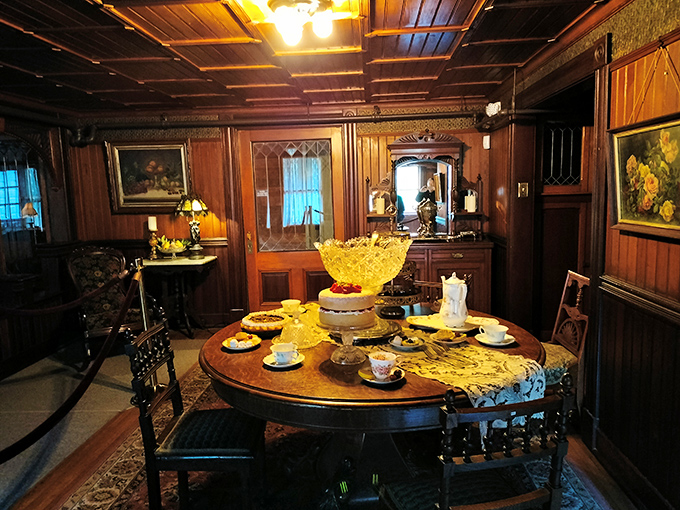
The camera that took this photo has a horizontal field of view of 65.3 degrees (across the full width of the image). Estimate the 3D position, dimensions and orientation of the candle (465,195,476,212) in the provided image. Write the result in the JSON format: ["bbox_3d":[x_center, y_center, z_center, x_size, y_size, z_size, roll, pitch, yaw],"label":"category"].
[{"bbox_3d":[1.198,-0.464,4.835,0.093,0.146,0.093,-1,7,4],"label":"candle"}]

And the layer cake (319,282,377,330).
[{"bbox_3d":[0.029,0.190,2.065,0.219,0.152,0.219,-1,7,4],"label":"layer cake"}]

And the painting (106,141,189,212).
[{"bbox_3d":[-1.858,-0.755,5.133,0.775,0.680,0.080,-1,14,4],"label":"painting"}]

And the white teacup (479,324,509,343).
[{"bbox_3d":[0.615,0.314,2.115,0.117,0.054,0.095,-2,7,1],"label":"white teacup"}]

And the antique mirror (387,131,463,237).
[{"bbox_3d":[0.793,-0.664,4.936,0.710,1.000,0.180,-1,7,4],"label":"antique mirror"}]

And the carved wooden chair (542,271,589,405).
[{"bbox_3d":[1.188,0.573,3.222,0.490,0.910,0.410,-2,7,1],"label":"carved wooden chair"}]

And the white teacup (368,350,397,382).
[{"bbox_3d":[0.151,0.391,1.856,0.104,0.073,0.093,-3,7,-7],"label":"white teacup"}]

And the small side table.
[{"bbox_3d":[-1.511,0.417,5.087,0.585,0.728,0.475,-1,7,4],"label":"small side table"}]

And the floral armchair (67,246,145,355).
[{"bbox_3d":[-2.112,0.444,4.794,0.600,0.970,0.680,-8,9,-39],"label":"floral armchair"}]

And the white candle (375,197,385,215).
[{"bbox_3d":[0.368,-0.448,4.870,0.075,0.150,0.075,-1,7,3],"label":"white candle"}]

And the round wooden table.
[{"bbox_3d":[0.136,0.719,2.296,1.385,0.750,1.385,-1,7,4],"label":"round wooden table"}]

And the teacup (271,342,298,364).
[{"bbox_3d":[-0.195,0.361,1.924,0.122,0.055,0.100,5,10,41],"label":"teacup"}]

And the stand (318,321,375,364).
[{"bbox_3d":[0.035,0.316,1.959,0.224,0.140,0.224,-1,7,4],"label":"stand"}]

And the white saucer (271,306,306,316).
[{"bbox_3d":[-0.264,0.295,2.781,0.170,0.023,0.170,-2,7,0],"label":"white saucer"}]

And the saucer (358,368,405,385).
[{"bbox_3d":[0.147,0.425,1.868,0.163,0.022,0.163,-1,7,4],"label":"saucer"}]

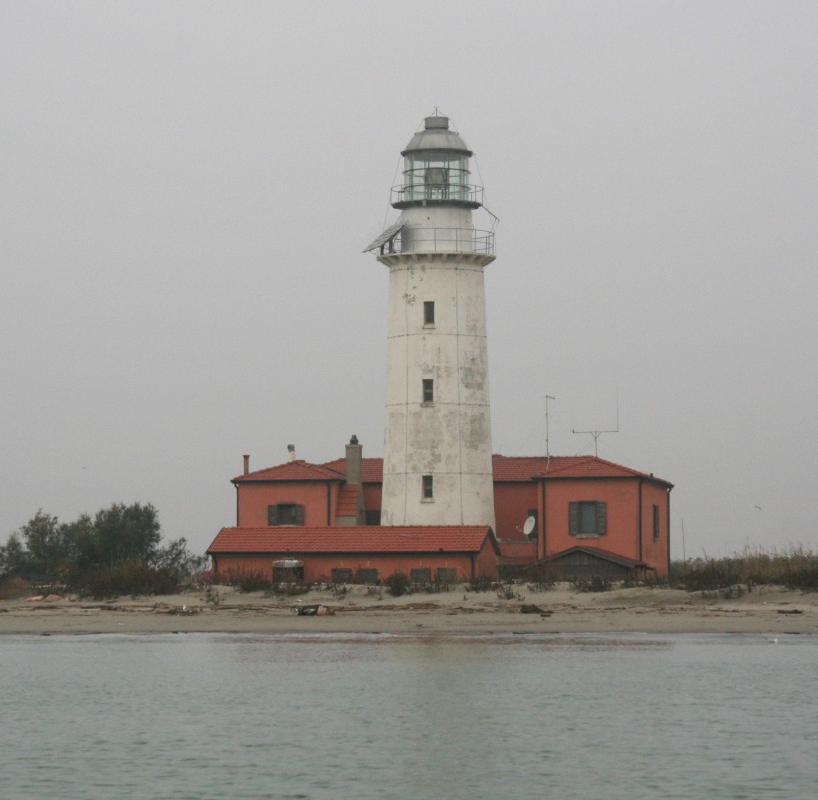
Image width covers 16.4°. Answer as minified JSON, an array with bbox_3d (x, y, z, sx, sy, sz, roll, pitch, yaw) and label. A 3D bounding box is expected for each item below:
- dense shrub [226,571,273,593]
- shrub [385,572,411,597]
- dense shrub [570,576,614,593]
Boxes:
[{"bbox_3d":[-6.322,7.291,113.000,1.835,0.986,1.400,0,-4,0],"label":"dense shrub"},{"bbox_3d":[-0.415,7.306,112.000,1.028,0.977,1.000,0,-4,0],"label":"shrub"},{"bbox_3d":[7.254,7.306,112.000,1.660,0.651,1.200,0,-4,0],"label":"dense shrub"}]

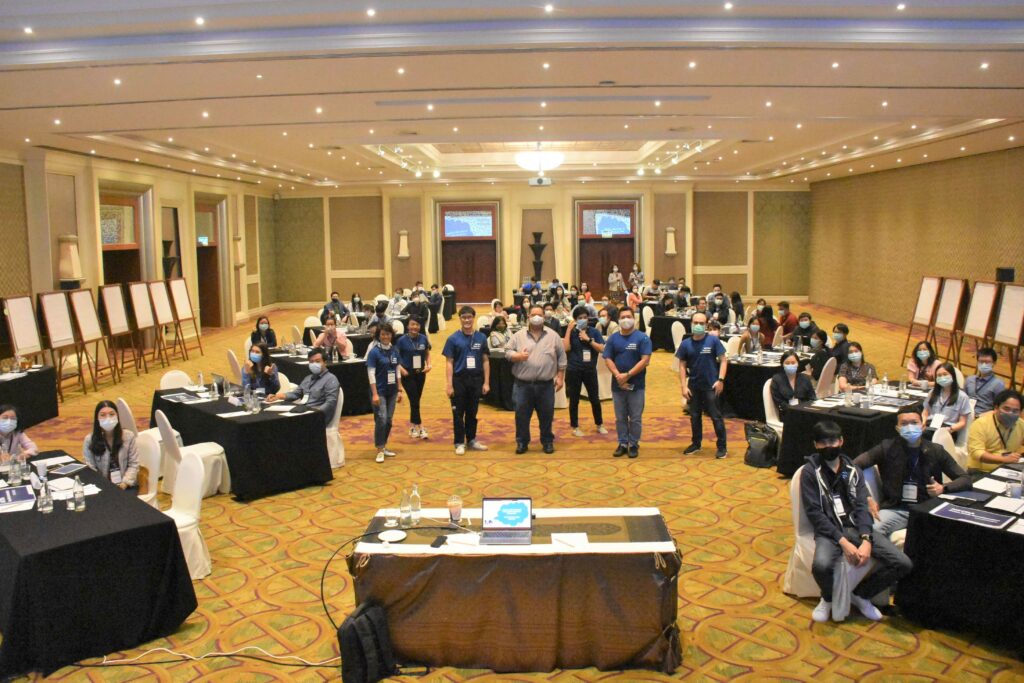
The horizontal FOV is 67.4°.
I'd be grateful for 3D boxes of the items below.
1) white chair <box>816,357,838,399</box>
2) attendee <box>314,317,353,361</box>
[{"bbox_3d":[4.060,0.648,10.453,0.570,0.940,0.460,8,11,43],"label":"white chair"},{"bbox_3d":[-2.830,0.254,12.012,0.540,1.270,0.750,3,9,17],"label":"attendee"}]

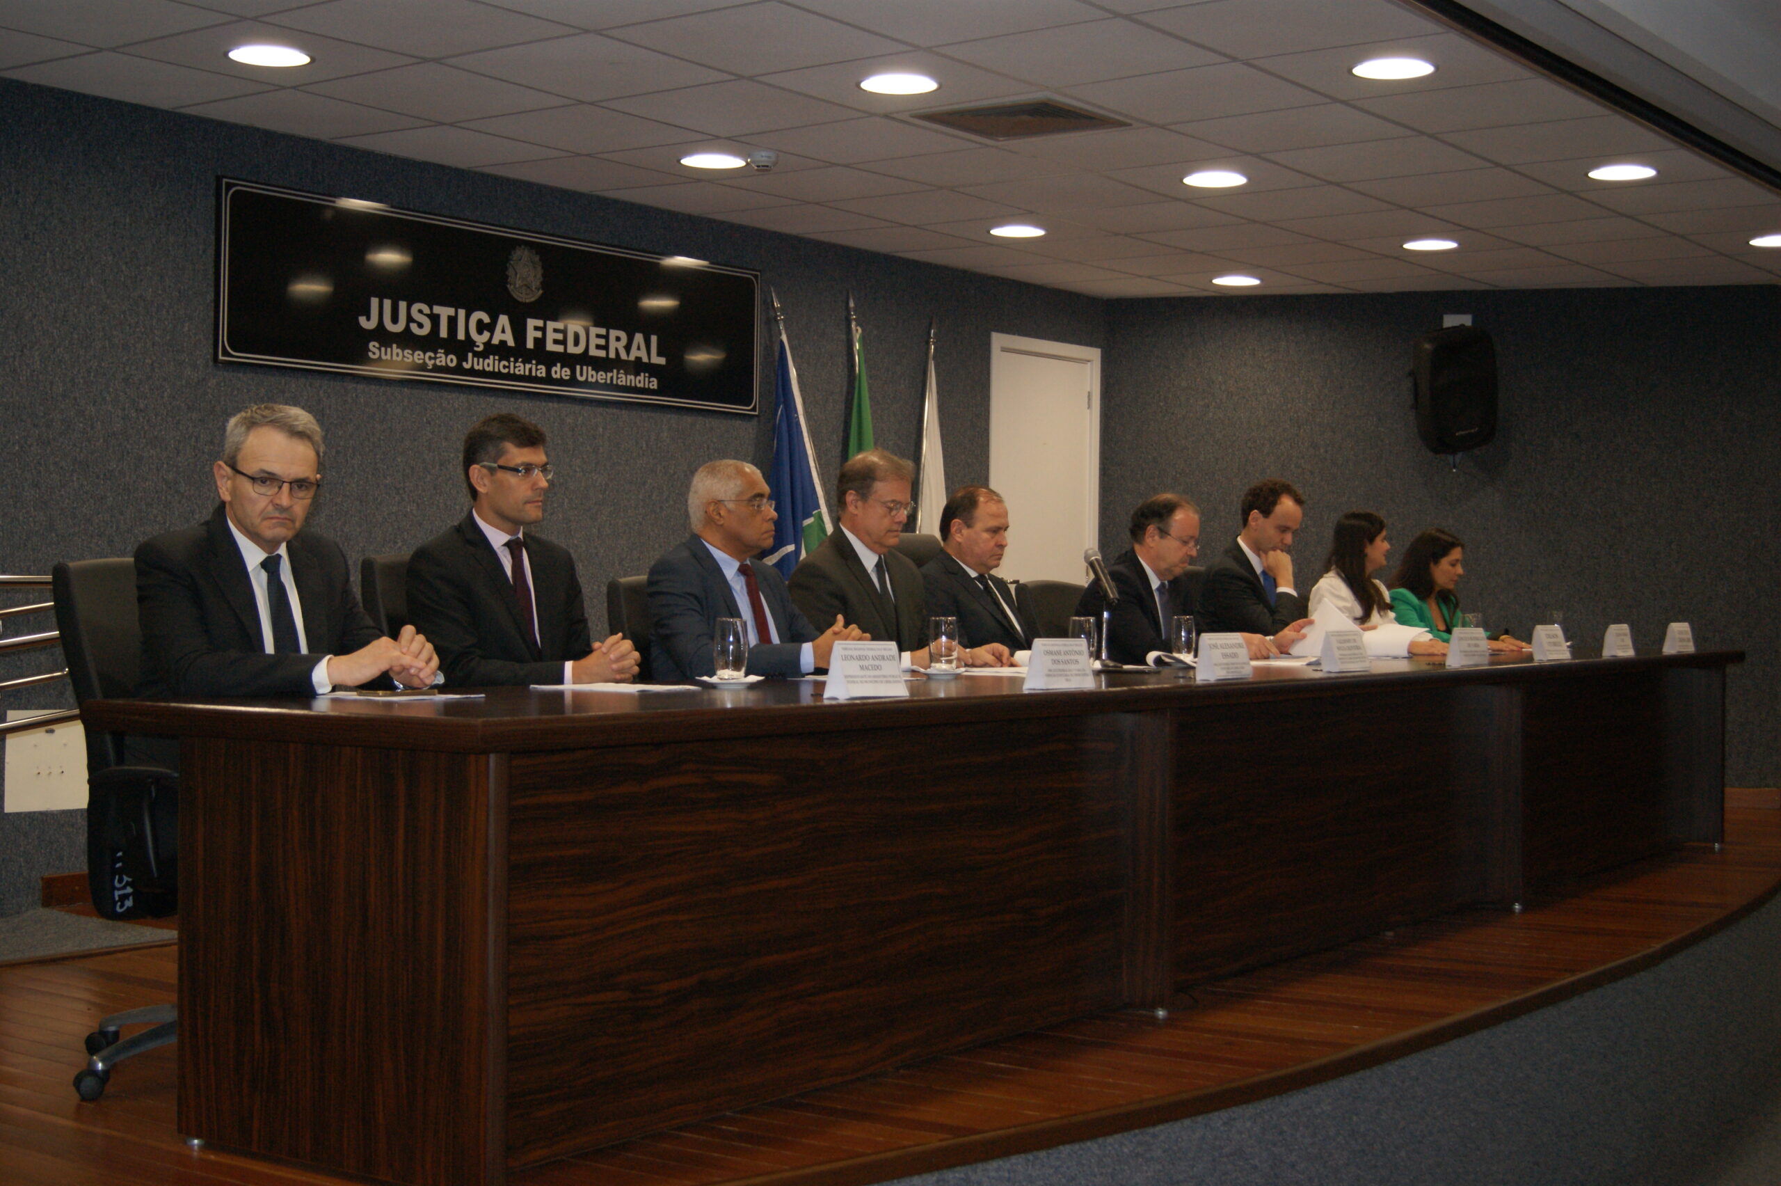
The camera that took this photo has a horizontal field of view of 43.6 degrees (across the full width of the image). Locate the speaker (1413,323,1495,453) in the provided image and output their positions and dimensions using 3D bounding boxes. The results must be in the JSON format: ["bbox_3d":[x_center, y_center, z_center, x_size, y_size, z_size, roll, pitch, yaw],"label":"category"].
[{"bbox_3d":[2.587,-0.928,10.200,0.345,0.560,0.290,-9,17,-15],"label":"speaker"}]

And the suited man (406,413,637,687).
[{"bbox_3d":[-0.825,0.292,4.797,0.770,1.340,0.550,1,1,37],"label":"suited man"}]

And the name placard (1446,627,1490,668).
[{"bbox_3d":[1.750,0.160,6.728,0.085,0.110,0.210,1,1,37],"label":"name placard"}]

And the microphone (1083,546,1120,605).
[{"bbox_3d":[0.579,-0.046,6.100,0.050,0.168,0.050,-42,-24,29],"label":"microphone"}]

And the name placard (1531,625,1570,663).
[{"bbox_3d":[2.121,0.160,7.136,0.062,0.112,0.205,1,1,38],"label":"name placard"}]

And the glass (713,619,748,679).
[{"bbox_3d":[-0.331,0.118,4.630,0.069,0.125,0.069,1,0,0],"label":"glass"}]

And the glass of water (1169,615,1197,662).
[{"bbox_3d":[0.813,0.129,6.150,0.069,0.125,0.069,1,0,0],"label":"glass of water"}]

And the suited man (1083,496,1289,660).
[{"bbox_3d":[0.940,0.330,7.225,0.780,1.290,0.580,2,1,37],"label":"suited man"}]

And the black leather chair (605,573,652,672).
[{"bbox_3d":[-0.366,0.462,5.590,0.650,1.020,0.600,1,1,38],"label":"black leather chair"}]

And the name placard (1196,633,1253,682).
[{"bbox_3d":[0.861,0.165,5.758,0.058,0.113,0.212,2,1,34],"label":"name placard"}]

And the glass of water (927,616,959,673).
[{"bbox_3d":[0.126,0.121,5.280,0.069,0.125,0.069,1,0,0],"label":"glass of water"}]

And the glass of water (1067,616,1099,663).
[{"bbox_3d":[0.493,0.124,5.680,0.069,0.125,0.069,1,0,0],"label":"glass of water"}]

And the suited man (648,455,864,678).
[{"bbox_3d":[-0.345,0.318,5.664,0.780,1.310,0.580,2,1,37],"label":"suited man"}]

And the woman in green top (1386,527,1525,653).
[{"bbox_3d":[2.138,0.365,8.563,0.780,1.210,0.500,1,1,37],"label":"woman in green top"}]

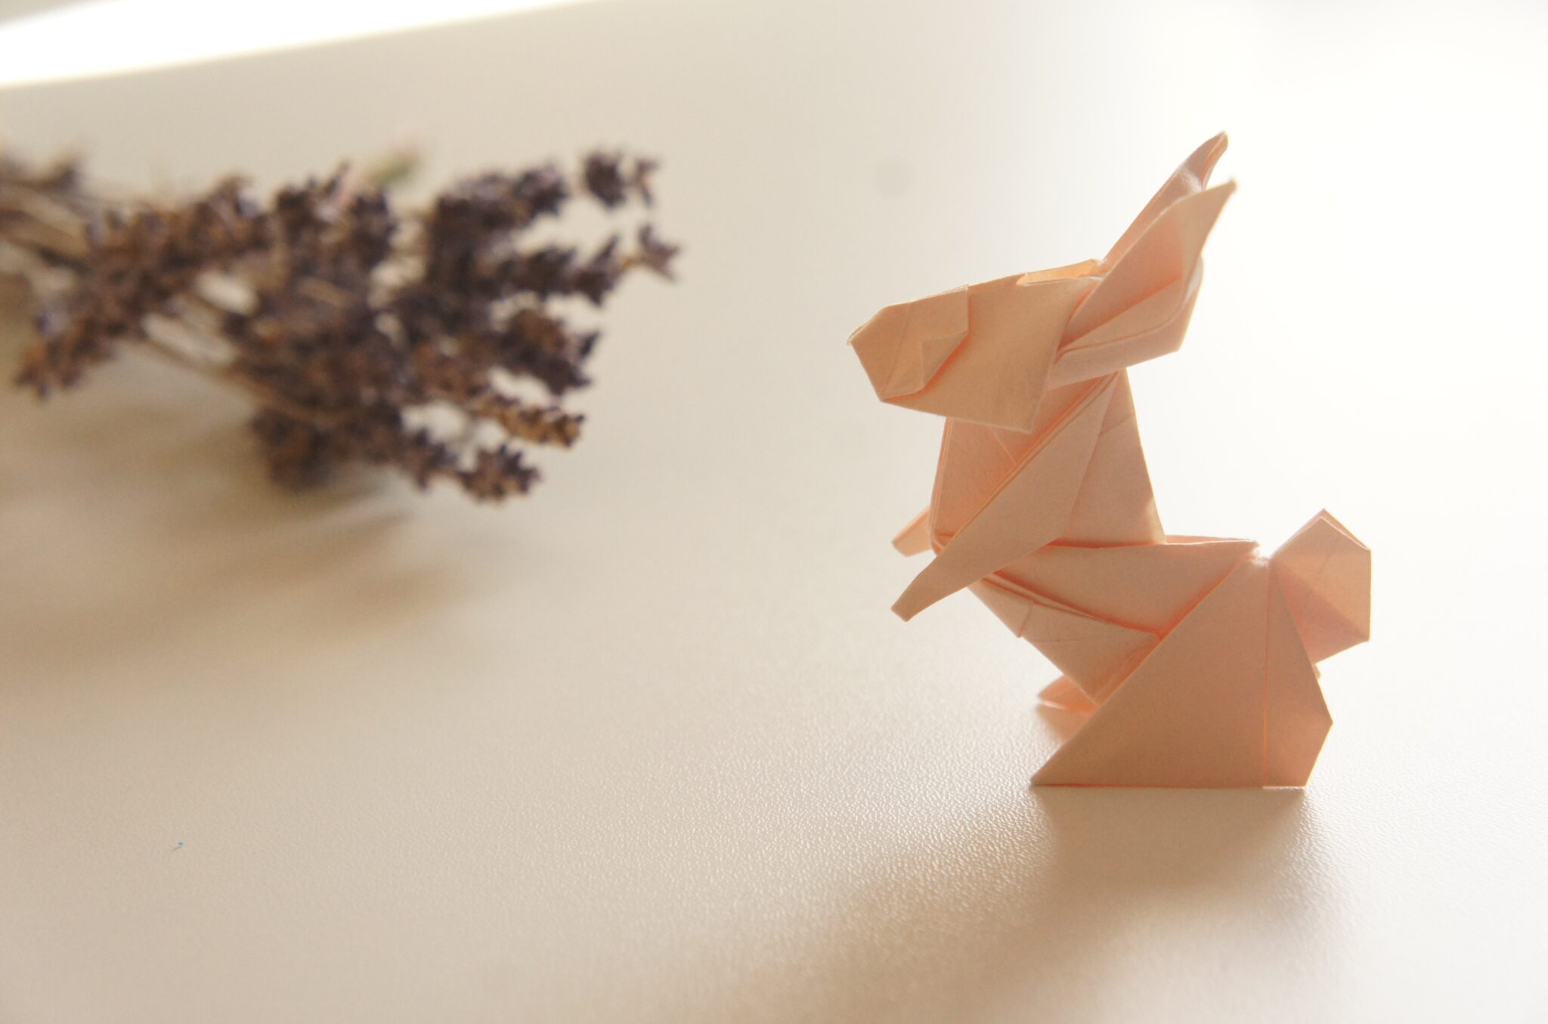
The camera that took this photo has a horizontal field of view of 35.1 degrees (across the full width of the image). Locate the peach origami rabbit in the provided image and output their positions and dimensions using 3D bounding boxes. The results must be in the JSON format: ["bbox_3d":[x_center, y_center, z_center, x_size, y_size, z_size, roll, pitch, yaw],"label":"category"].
[{"bbox_3d":[0.039,-0.006,0.284,0.062,0.074,0.024,3,23,7],"label":"peach origami rabbit"}]

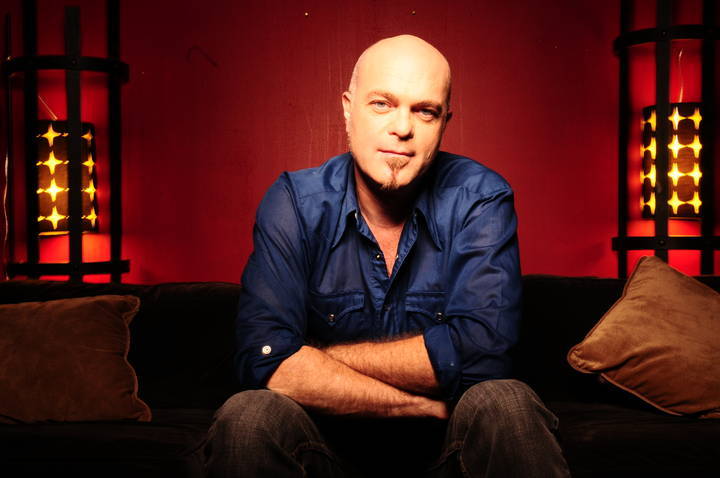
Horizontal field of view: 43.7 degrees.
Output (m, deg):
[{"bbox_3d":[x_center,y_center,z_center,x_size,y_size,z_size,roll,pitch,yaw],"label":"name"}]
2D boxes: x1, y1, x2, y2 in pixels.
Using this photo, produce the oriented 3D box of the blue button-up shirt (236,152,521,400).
[{"bbox_3d":[0.033,0.075,1.420,0.450,0.370,0.320,0,0,-2],"label":"blue button-up shirt"}]

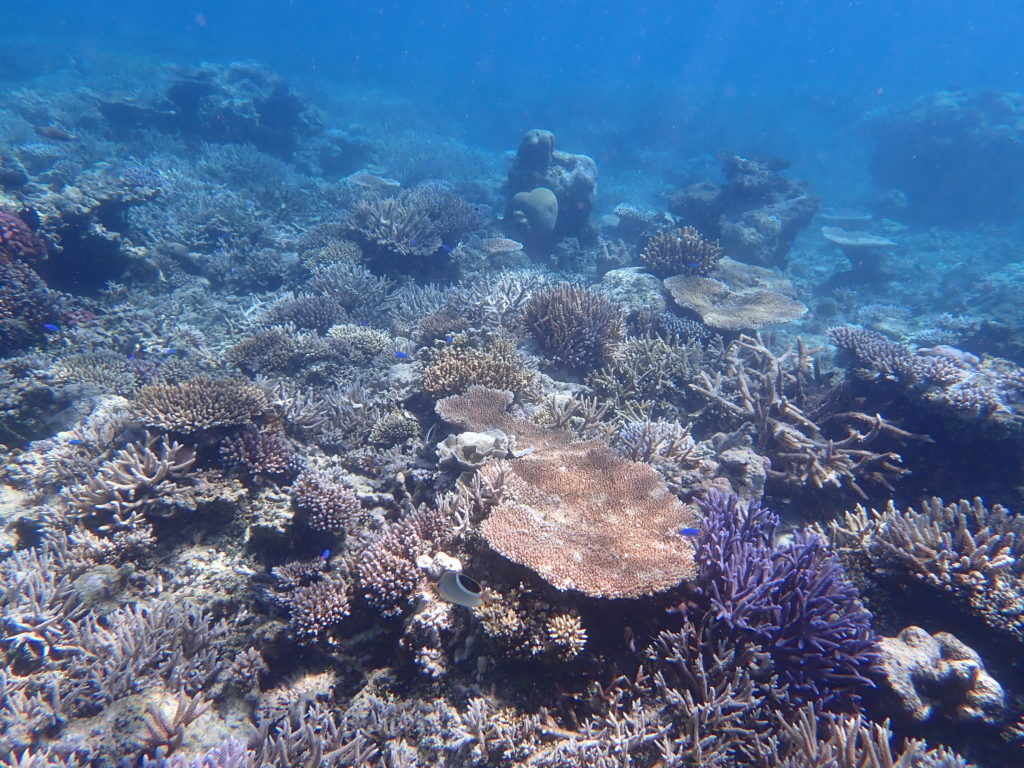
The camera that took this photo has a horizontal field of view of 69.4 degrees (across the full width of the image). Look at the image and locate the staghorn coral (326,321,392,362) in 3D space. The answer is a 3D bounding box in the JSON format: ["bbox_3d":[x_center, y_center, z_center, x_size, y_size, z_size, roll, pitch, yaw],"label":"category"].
[{"bbox_3d":[-0.602,-0.167,2.900,0.260,0.125,0.220,0,26,0],"label":"staghorn coral"}]

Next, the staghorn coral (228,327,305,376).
[{"bbox_3d":[-1.029,-0.136,3.100,0.320,0.190,0.290,-9,26,-18],"label":"staghorn coral"}]

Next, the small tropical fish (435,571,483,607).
[{"bbox_3d":[-0.128,0.500,1.800,0.130,0.085,0.028,10,27,21],"label":"small tropical fish"}]

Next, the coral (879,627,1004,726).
[{"bbox_3d":[0.900,0.613,1.550,0.250,0.170,0.200,0,26,0],"label":"coral"}]

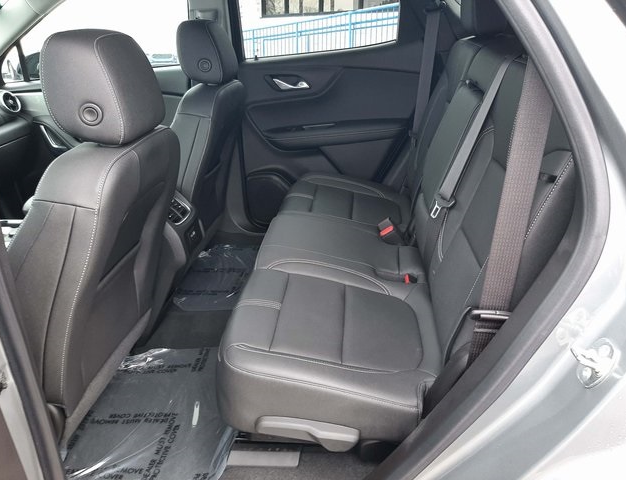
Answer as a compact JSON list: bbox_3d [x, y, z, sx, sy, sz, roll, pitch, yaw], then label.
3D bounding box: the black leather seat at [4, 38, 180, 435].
[{"bbox_3d":[-0.705,0.007,1.202,0.790,0.970,0.530,0,27,6],"label":"black leather seat"}]

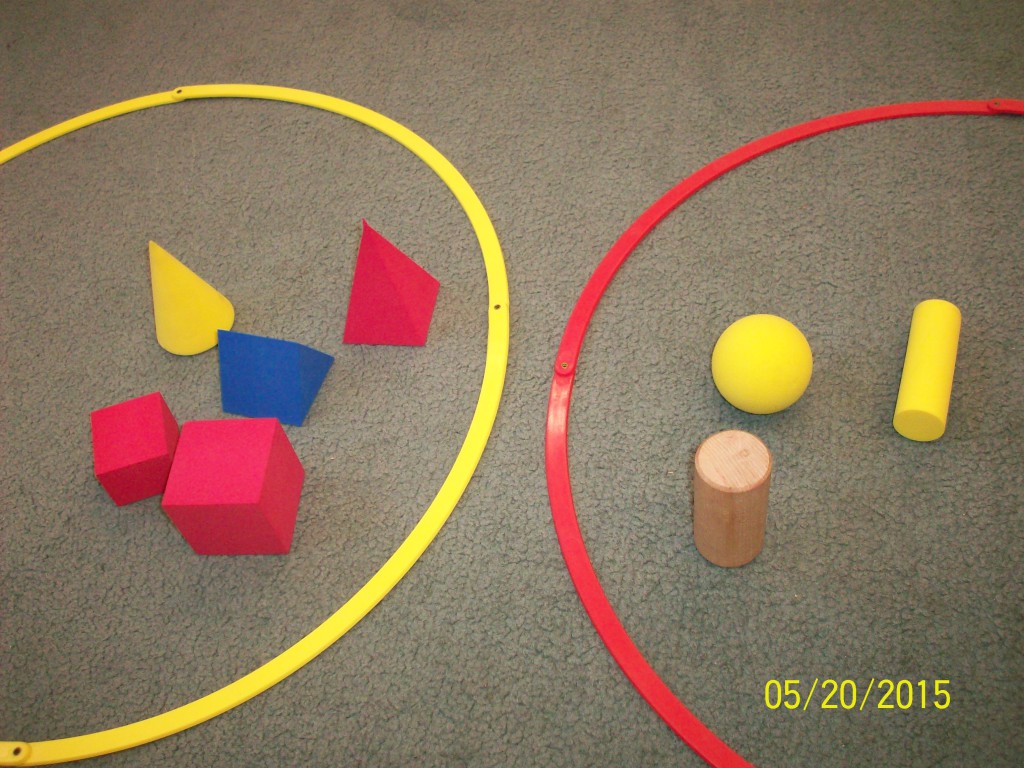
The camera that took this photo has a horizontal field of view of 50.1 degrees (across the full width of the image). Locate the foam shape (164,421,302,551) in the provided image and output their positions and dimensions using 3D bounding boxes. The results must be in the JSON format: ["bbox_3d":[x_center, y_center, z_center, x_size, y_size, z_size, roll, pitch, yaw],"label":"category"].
[{"bbox_3d":[-0.146,0.056,0.582,0.051,0.051,0.051,-2,53,8],"label":"foam shape"}]

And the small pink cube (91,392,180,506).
[{"bbox_3d":[-0.209,0.037,0.615,0.040,0.036,0.043,-17,52,-4],"label":"small pink cube"}]

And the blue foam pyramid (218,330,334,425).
[{"bbox_3d":[-0.141,-0.013,0.637,0.051,0.045,0.052,9,55,16],"label":"blue foam pyramid"}]

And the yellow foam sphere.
[{"bbox_3d":[0.134,-0.011,0.586,0.053,0.053,0.053,-12,52,0],"label":"yellow foam sphere"}]

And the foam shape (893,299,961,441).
[{"bbox_3d":[0.224,-0.008,0.587,0.025,0.025,0.077,11,56,17],"label":"foam shape"}]

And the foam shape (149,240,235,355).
[{"bbox_3d":[-0.205,-0.061,0.664,0.051,0.075,0.051,-12,52,0],"label":"foam shape"}]

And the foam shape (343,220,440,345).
[{"bbox_3d":[-0.079,-0.068,0.646,0.051,0.080,0.051,2,54,11],"label":"foam shape"}]

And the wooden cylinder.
[{"bbox_3d":[0.106,0.056,0.527,0.035,0.072,0.035,-4,53,6],"label":"wooden cylinder"}]

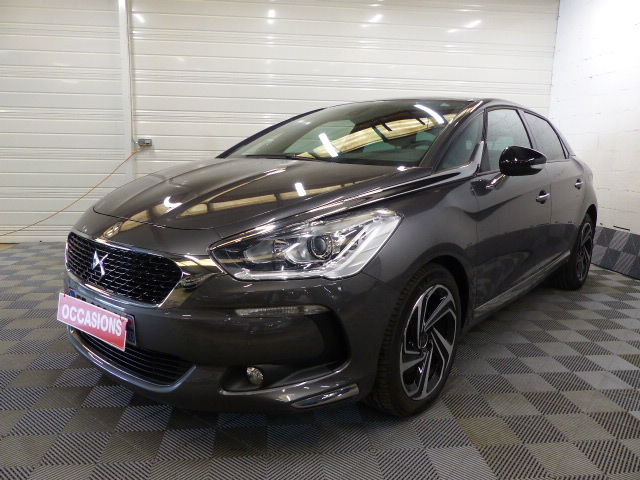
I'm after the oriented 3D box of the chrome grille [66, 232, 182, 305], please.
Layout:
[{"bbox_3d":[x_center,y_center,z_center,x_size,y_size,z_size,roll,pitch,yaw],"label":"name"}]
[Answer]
[{"bbox_3d":[-0.811,0.099,1.845,0.880,0.190,0.130,9,13,40],"label":"chrome grille"}]

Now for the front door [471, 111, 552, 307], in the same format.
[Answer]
[{"bbox_3d":[1.004,-0.240,2.677,0.270,1.060,1.140,9,13,40],"label":"front door"}]

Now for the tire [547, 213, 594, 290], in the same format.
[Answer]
[{"bbox_3d":[2.172,0.077,4.128,0.240,0.670,0.670,9,13,40],"label":"tire"}]

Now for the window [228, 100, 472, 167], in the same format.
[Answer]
[{"bbox_3d":[0.184,-0.656,2.870,1.380,0.160,0.980,9,38,40],"label":"window"}]

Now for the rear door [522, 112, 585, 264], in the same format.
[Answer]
[{"bbox_3d":[1.645,-0.363,3.407,0.270,1.030,0.970,9,13,40],"label":"rear door"}]

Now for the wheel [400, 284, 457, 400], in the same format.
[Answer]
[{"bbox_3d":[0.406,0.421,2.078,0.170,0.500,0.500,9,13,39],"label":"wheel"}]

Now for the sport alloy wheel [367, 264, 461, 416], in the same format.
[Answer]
[{"bbox_3d":[0.387,0.418,2.094,0.240,0.670,0.670,9,13,39],"label":"sport alloy wheel"}]

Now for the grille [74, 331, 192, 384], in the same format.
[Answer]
[{"bbox_3d":[-0.805,0.422,1.914,0.880,0.150,0.130,9,13,40],"label":"grille"}]

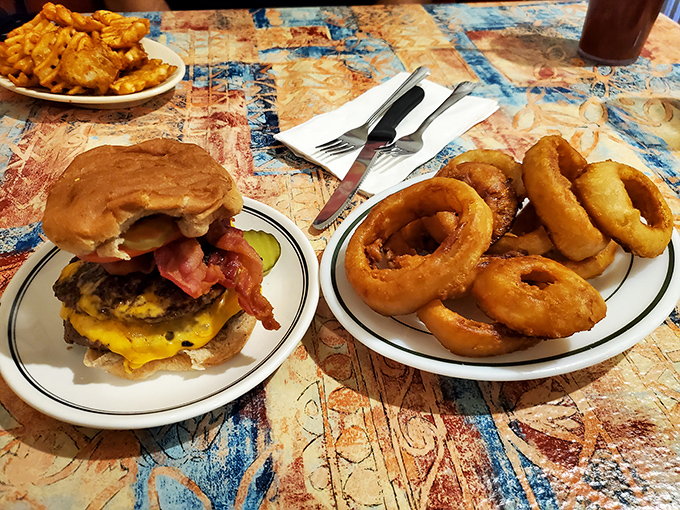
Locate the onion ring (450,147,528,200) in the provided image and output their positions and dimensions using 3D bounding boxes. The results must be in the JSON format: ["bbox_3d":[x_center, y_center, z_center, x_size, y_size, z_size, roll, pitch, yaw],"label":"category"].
[{"bbox_3d":[0.110,-0.057,0.382,0.064,0.028,0.062,0,45,0],"label":"onion ring"}]

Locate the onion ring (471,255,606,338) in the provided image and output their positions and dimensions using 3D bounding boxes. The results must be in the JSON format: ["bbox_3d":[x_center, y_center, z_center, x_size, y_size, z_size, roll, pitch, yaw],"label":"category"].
[{"bbox_3d":[0.115,0.023,0.296,0.076,0.026,0.067,20,34,21],"label":"onion ring"}]

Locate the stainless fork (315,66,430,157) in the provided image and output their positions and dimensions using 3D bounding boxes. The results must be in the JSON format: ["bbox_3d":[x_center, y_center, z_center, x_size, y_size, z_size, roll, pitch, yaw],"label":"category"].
[{"bbox_3d":[0.040,-0.146,0.501,0.025,0.020,0.192,26,50,24],"label":"stainless fork"}]

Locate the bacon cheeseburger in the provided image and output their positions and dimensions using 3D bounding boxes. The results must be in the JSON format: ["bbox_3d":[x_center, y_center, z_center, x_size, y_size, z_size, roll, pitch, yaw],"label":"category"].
[{"bbox_3d":[-0.094,-0.002,0.284,0.118,0.098,0.110,0,45,0],"label":"bacon cheeseburger"}]

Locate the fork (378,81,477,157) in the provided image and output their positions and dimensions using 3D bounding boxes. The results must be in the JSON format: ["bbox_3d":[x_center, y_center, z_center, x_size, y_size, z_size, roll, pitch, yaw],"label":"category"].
[{"bbox_3d":[0.088,-0.131,0.486,0.024,0.020,0.167,30,51,26],"label":"fork"}]

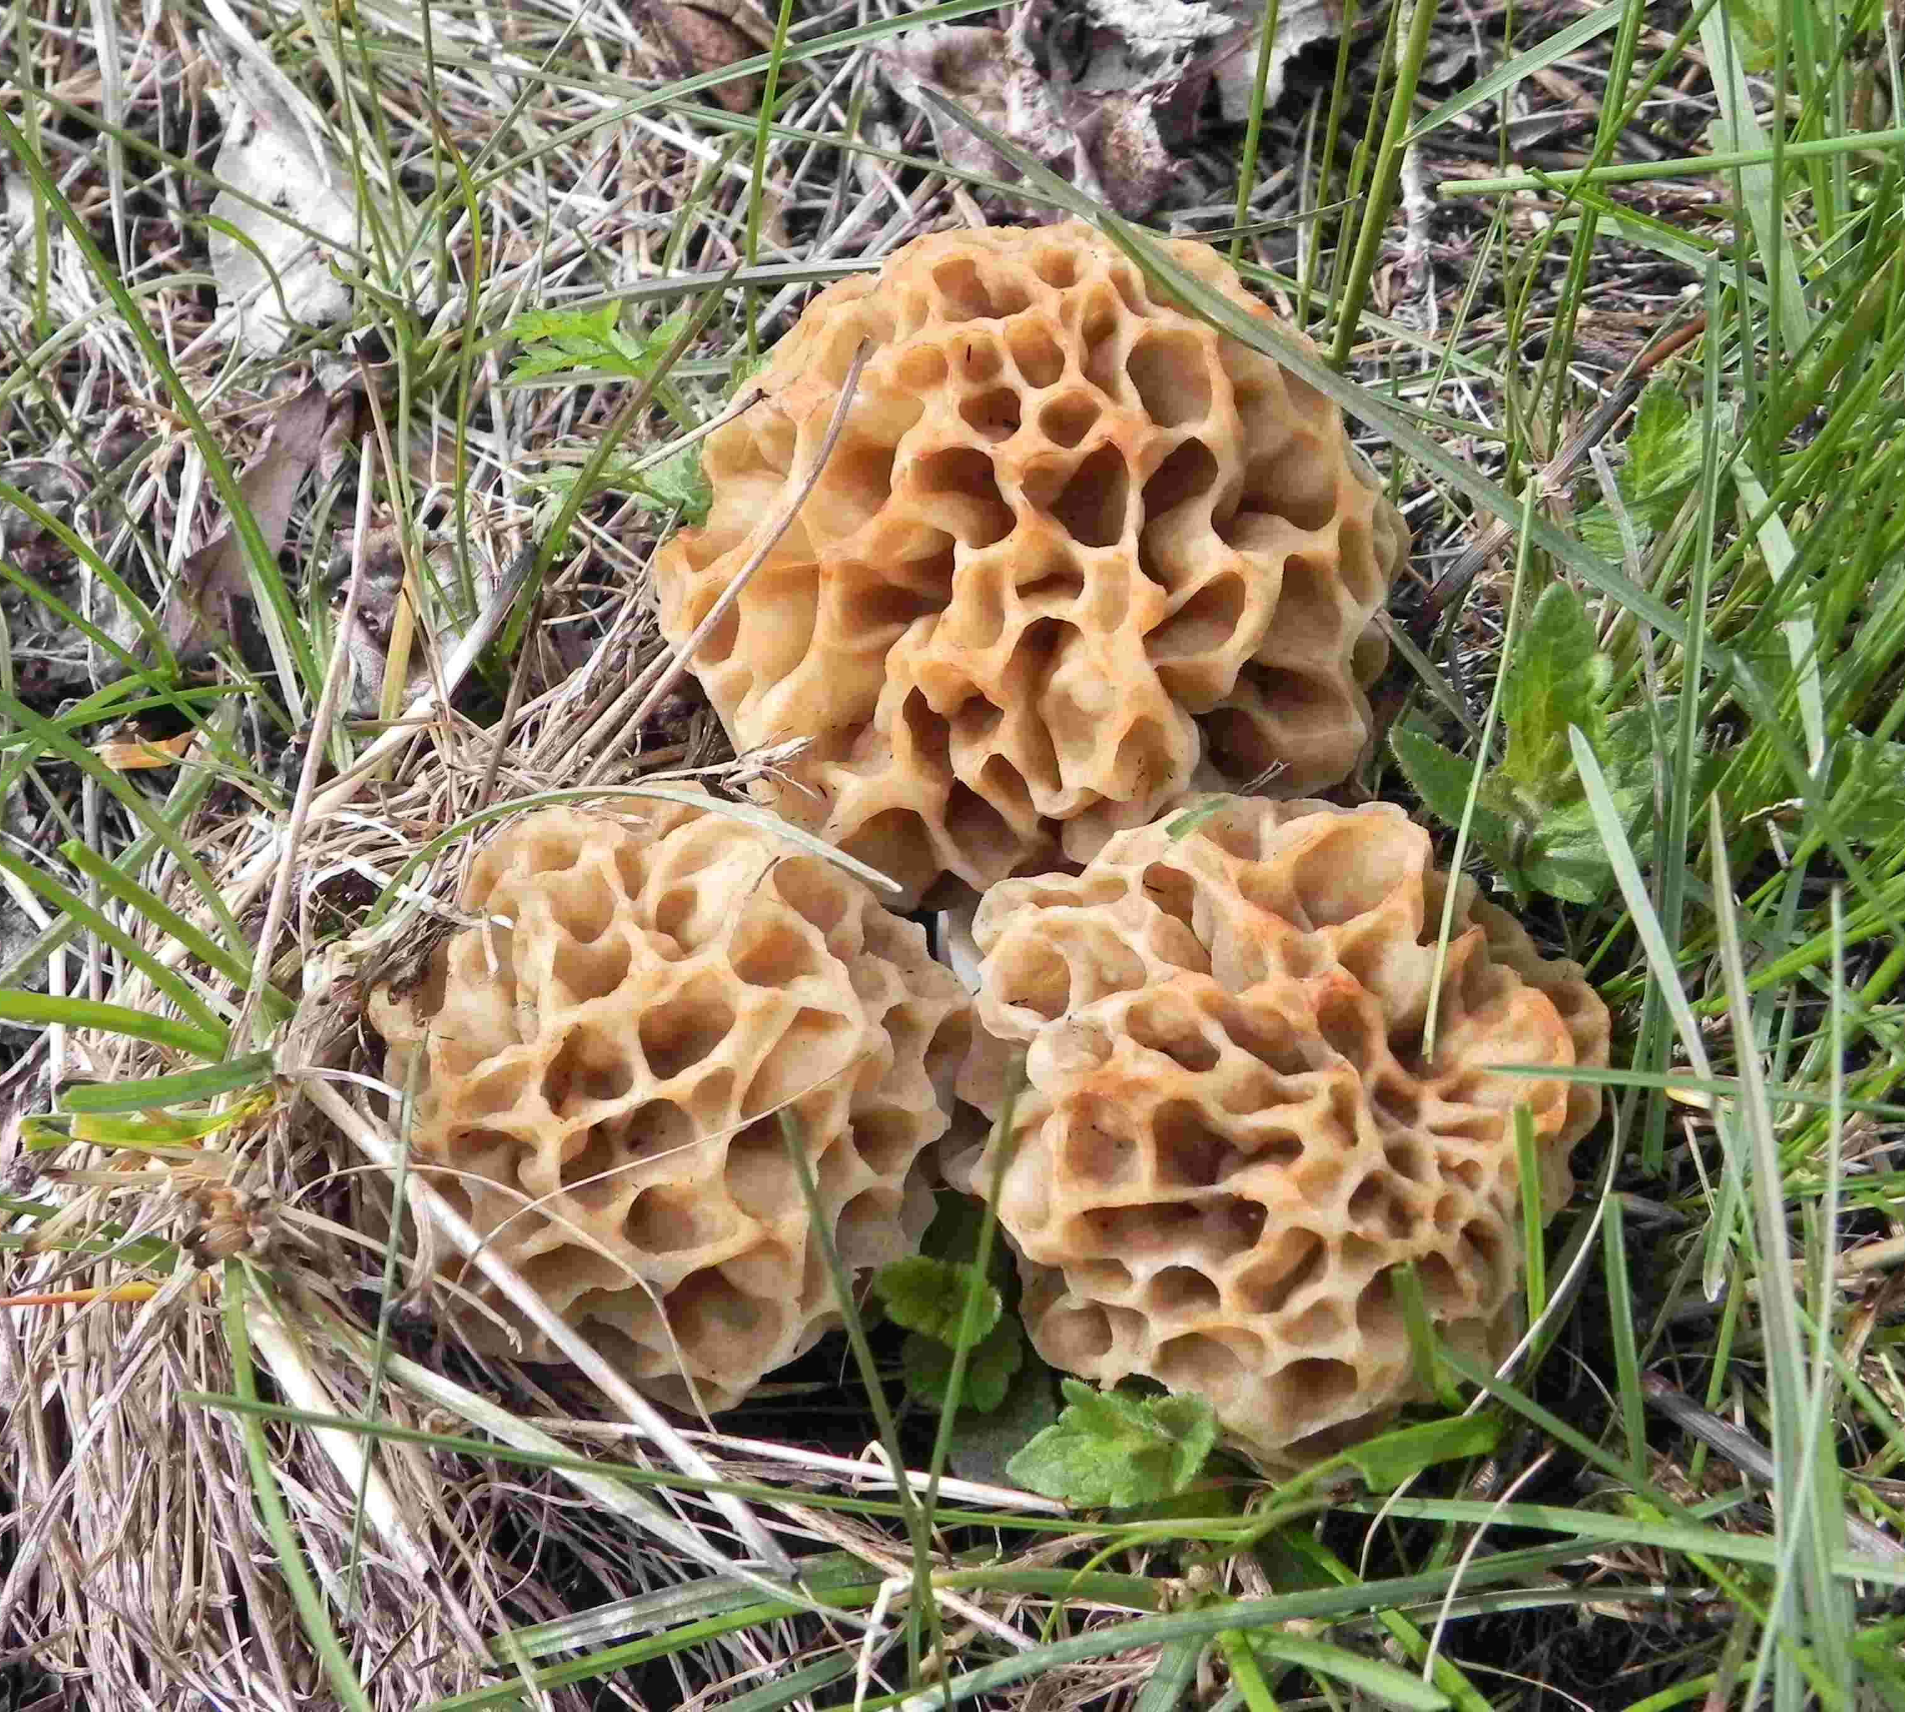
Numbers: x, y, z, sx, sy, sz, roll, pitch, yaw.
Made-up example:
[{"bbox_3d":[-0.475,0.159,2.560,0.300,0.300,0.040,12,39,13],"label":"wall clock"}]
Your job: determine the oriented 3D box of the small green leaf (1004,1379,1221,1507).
[{"bbox_3d":[0.021,0.077,0.355,0.026,0.012,0.019,0,55,0],"label":"small green leaf"}]

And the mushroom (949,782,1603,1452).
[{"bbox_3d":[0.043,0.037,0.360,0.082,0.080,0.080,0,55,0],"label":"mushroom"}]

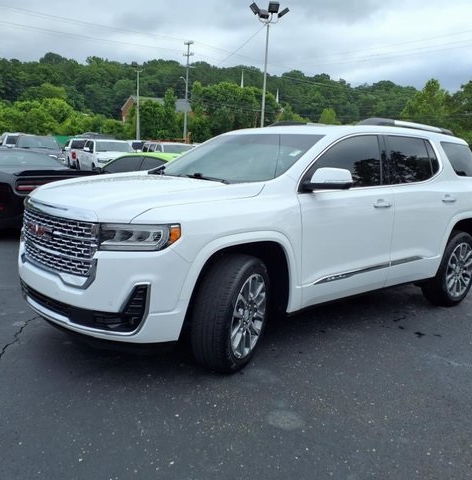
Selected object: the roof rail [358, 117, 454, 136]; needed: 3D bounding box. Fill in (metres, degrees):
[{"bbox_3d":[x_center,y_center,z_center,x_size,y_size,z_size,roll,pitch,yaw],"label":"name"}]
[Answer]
[{"bbox_3d":[1.624,-1.036,4.637,1.580,0.085,0.060,-5,12,-40],"label":"roof rail"}]

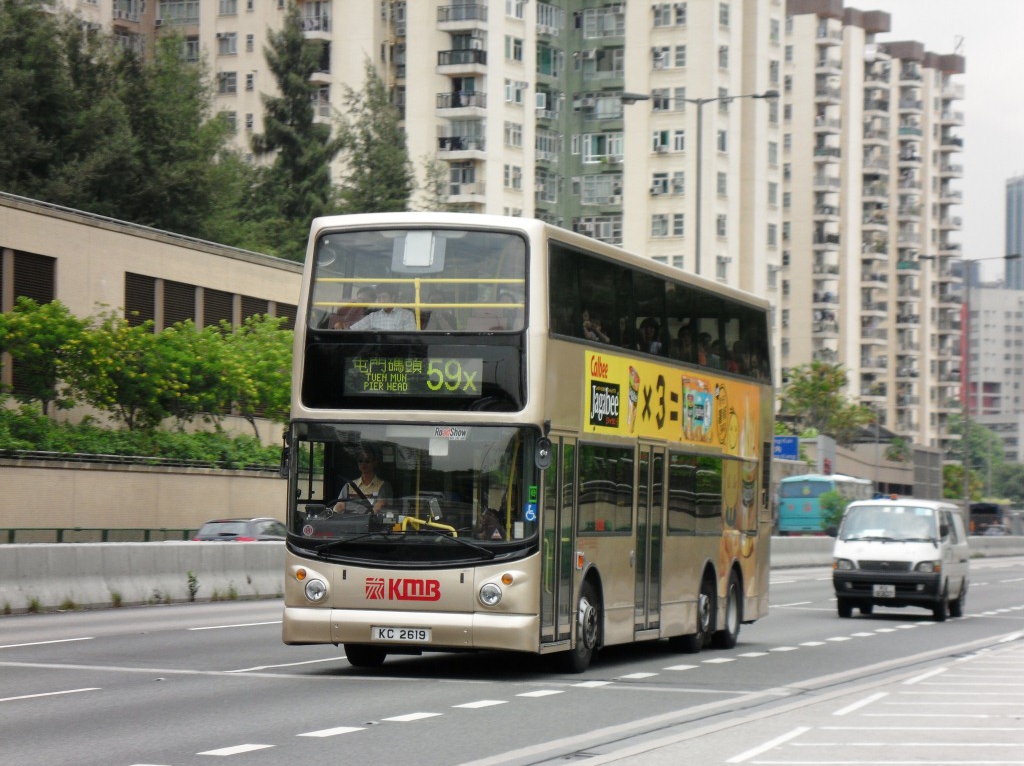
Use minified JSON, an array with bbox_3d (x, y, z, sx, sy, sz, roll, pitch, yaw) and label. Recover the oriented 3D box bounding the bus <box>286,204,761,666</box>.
[{"bbox_3d":[0.501,0.817,39.262,2.520,4.400,12.000,1,-2,15],"label":"bus"}]

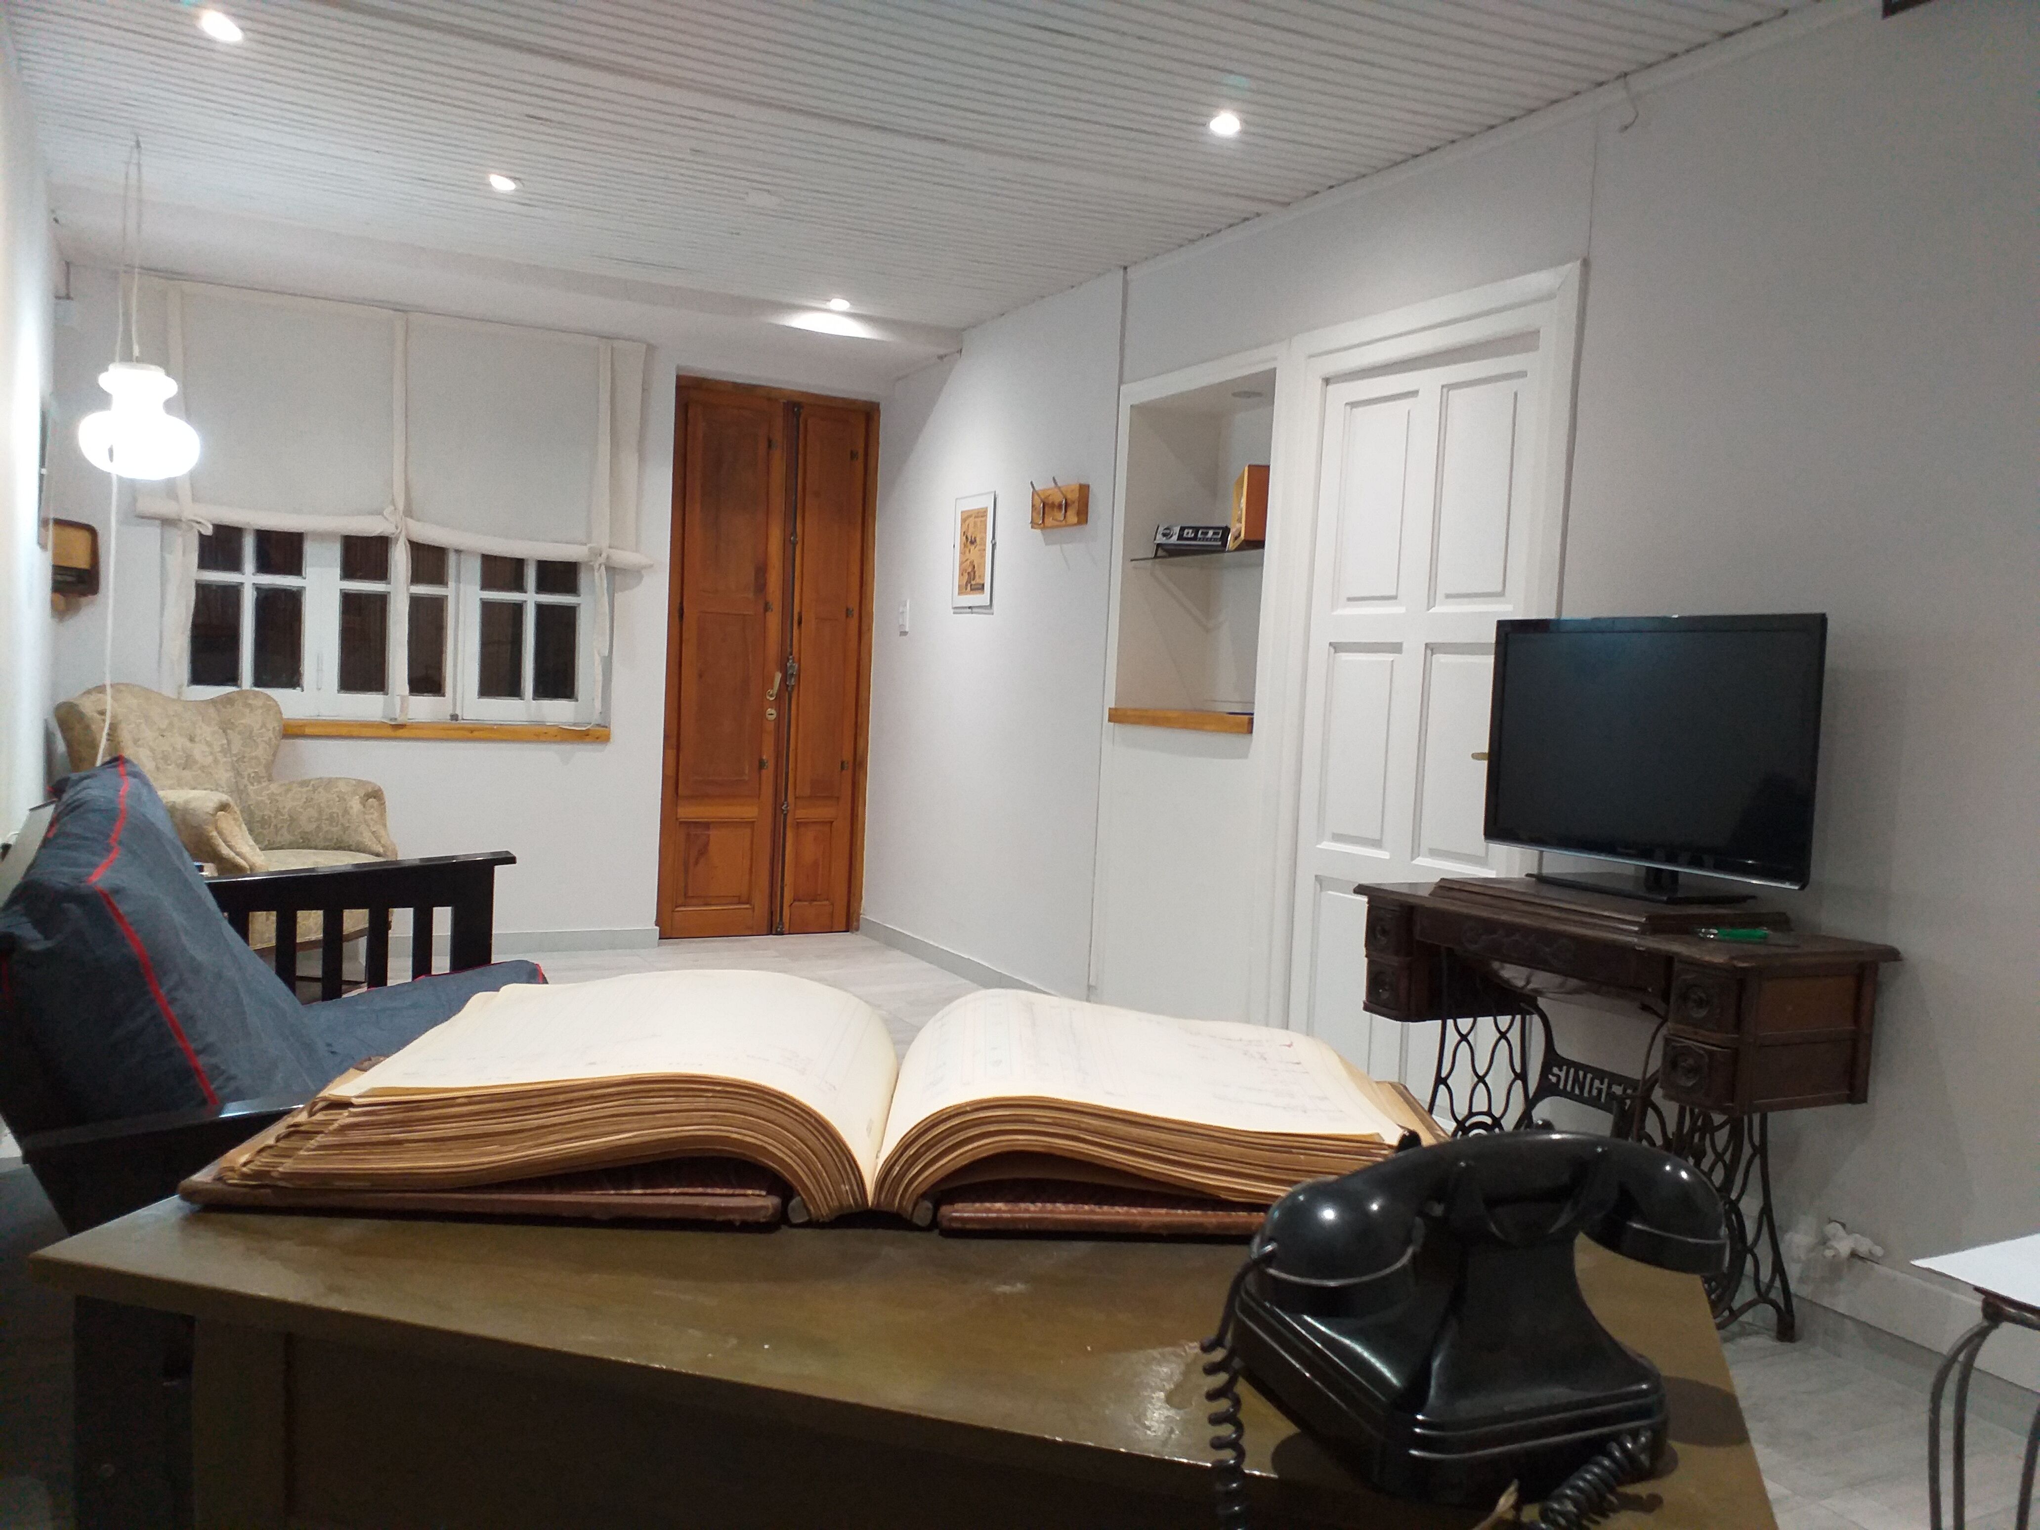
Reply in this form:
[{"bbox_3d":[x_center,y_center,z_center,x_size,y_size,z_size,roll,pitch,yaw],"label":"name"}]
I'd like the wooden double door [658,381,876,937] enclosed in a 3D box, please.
[{"bbox_3d":[-1.045,-0.420,6.410,0.866,2.277,0.070,1,4,-26],"label":"wooden double door"}]

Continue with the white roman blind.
[{"bbox_3d":[-2.206,-0.956,5.562,1.736,1.386,0.090,1,4,-26],"label":"white roman blind"}]

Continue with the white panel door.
[{"bbox_3d":[0.975,-0.007,3.822,0.045,1.944,0.681,0,4,-35],"label":"white panel door"}]

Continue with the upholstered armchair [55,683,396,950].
[{"bbox_3d":[-2.490,0.249,4.810,0.760,1.000,0.720,4,4,25],"label":"upholstered armchair"}]

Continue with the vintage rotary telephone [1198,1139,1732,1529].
[{"bbox_3d":[0.221,0.257,0.778,0.240,0.156,0.165,2,4,-19],"label":"vintage rotary telephone"}]

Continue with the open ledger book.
[{"bbox_3d":[-0.100,0.250,1.173,0.900,0.097,0.315,3,3,-4],"label":"open ledger book"}]

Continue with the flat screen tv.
[{"bbox_3d":[1.183,-0.020,2.956,0.210,0.528,0.753,1,4,-29],"label":"flat screen tv"}]

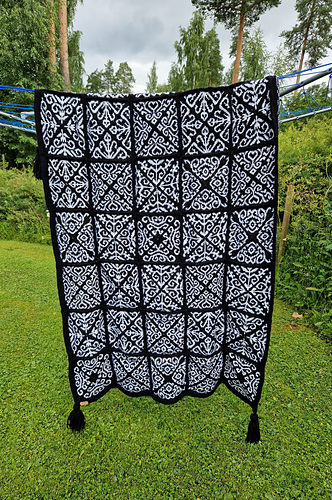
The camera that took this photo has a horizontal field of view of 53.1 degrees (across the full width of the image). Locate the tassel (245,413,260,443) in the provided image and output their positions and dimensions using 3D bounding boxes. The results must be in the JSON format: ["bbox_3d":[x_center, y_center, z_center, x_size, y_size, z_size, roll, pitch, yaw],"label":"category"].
[{"bbox_3d":[0.417,0.861,1.600,0.066,0.157,0.064,1,18,0],"label":"tassel"}]

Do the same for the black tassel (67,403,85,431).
[{"bbox_3d":[-0.448,0.833,1.660,0.085,0.130,0.080,1,18,0],"label":"black tassel"}]

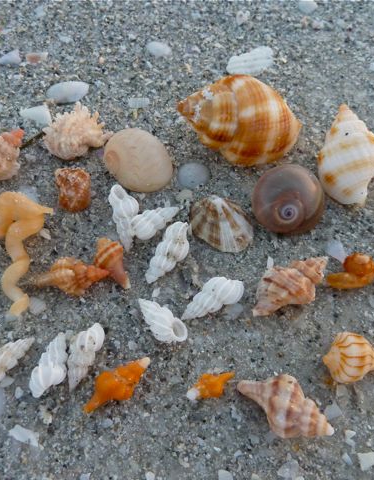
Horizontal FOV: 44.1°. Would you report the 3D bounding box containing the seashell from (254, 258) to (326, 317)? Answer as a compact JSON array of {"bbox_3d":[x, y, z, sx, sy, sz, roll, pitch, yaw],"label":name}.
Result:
[{"bbox_3d":[0.033,0.014,0.145,0.031,0.013,0.016,-33,67,-16],"label":"seashell"}]

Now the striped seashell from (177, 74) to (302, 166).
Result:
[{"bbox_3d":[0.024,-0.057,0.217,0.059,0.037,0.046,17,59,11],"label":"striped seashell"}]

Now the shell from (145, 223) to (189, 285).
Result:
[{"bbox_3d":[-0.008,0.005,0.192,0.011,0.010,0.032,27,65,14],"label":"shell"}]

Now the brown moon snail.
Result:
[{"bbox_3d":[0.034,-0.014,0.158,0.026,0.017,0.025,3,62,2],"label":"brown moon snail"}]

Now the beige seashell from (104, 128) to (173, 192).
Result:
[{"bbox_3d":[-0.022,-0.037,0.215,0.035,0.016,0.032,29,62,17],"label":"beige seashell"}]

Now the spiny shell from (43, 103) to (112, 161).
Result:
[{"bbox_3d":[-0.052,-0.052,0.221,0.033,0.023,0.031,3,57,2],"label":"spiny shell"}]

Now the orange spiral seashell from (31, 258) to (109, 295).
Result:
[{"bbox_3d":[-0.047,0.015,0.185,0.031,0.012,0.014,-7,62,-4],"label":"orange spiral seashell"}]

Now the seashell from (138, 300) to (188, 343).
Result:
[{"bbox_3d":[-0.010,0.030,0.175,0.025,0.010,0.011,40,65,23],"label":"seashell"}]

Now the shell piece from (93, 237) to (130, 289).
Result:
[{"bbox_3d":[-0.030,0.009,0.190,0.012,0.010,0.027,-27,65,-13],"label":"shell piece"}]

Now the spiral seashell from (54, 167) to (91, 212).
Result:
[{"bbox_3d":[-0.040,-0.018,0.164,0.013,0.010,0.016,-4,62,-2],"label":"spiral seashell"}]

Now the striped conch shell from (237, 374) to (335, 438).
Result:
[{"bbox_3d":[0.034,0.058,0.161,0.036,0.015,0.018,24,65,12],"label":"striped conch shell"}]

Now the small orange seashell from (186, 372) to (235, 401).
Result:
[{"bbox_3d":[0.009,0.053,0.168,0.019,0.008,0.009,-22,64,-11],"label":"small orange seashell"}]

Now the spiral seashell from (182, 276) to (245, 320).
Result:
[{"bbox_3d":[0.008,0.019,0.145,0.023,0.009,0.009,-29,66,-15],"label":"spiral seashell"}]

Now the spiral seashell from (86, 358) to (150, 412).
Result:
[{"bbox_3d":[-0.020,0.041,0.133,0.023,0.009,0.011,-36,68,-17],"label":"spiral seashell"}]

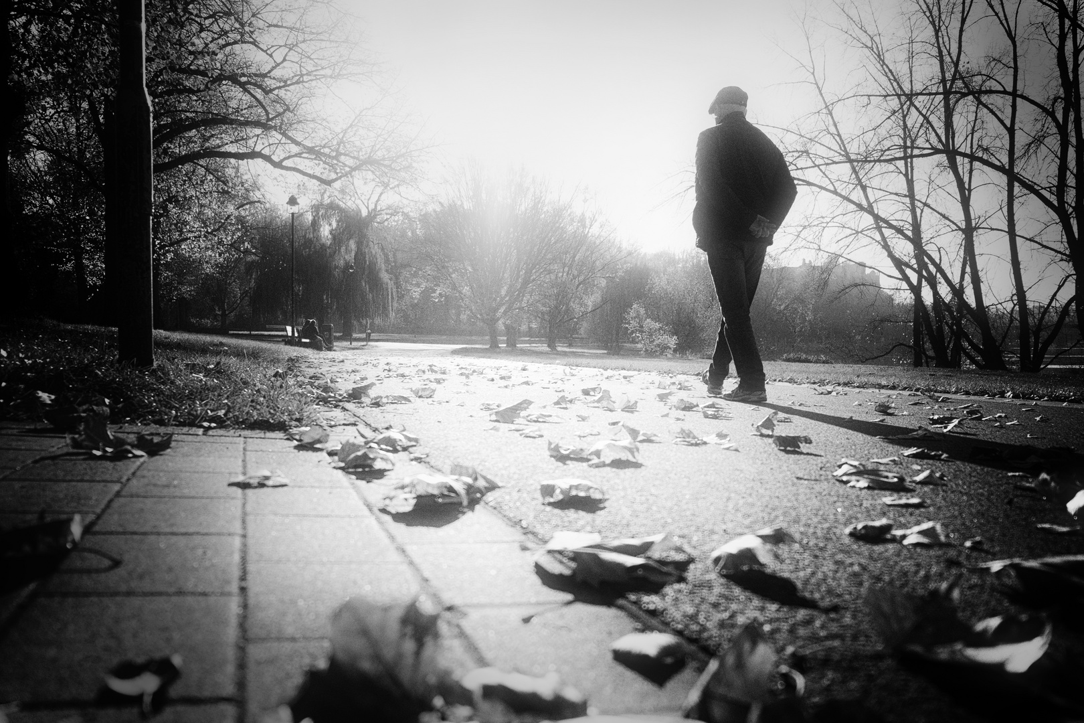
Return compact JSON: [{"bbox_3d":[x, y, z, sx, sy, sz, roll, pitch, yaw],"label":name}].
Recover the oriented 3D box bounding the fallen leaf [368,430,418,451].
[{"bbox_3d":[-0.309,0.167,1.700,0.095,0.033,0.070,2,1,-10],"label":"fallen leaf"}]

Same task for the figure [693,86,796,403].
[{"bbox_3d":[1.109,-0.668,4.580,0.560,1.750,0.500,0,1,-31],"label":"figure"}]

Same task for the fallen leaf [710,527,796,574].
[{"bbox_3d":[0.276,0.245,1.062,0.113,0.037,0.095,1,1,15],"label":"fallen leaf"}]

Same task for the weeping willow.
[{"bbox_3d":[-11.954,-5.732,50.000,5.800,8.000,5.800,0,1,-13],"label":"weeping willow"}]

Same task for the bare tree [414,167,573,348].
[{"bbox_3d":[-2.156,-4.596,36.000,6.839,8.067,6.839,0,1,0],"label":"bare tree"}]

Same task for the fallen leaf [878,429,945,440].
[{"bbox_3d":[1.208,0.238,2.658,0.219,0.021,0.120,1,1,24],"label":"fallen leaf"}]

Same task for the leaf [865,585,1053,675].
[{"bbox_3d":[0.318,0.205,0.620,0.125,0.040,0.080,2,1,27],"label":"leaf"}]

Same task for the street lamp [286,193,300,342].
[{"bbox_3d":[-8.882,-3.302,29.000,0.453,5.304,0.453,0,1,0],"label":"street lamp"}]

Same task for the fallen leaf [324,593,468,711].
[{"bbox_3d":[-0.118,0.234,0.661,0.112,0.059,0.100,0,1,-10],"label":"fallen leaf"}]

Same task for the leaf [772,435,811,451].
[{"bbox_3d":[0.610,0.198,1.980,0.092,0.032,0.060,2,1,17],"label":"leaf"}]

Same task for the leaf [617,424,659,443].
[{"bbox_3d":[0.286,0.211,2.416,0.126,0.046,0.090,1,1,7],"label":"leaf"}]

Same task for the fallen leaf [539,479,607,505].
[{"bbox_3d":[0.044,0.188,1.170,0.092,0.028,0.065,2,1,2],"label":"fallen leaf"}]

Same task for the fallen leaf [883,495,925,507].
[{"bbox_3d":[0.667,0.256,1.498,0.078,0.012,0.055,1,1,24],"label":"fallen leaf"}]

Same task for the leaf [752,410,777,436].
[{"bbox_3d":[0.664,0.184,2.420,0.072,0.065,0.050,2,1,15],"label":"leaf"}]

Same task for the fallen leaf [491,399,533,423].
[{"bbox_3d":[-0.107,0.176,2.916,0.152,0.078,0.090,0,1,-2],"label":"fallen leaf"}]

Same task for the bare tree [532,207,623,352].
[{"bbox_3d":[1.496,-3.302,33.000,3.668,5.709,4.035,0,1,0],"label":"bare tree"}]

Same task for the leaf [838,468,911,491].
[{"bbox_3d":[0.694,0.244,1.698,0.149,0.028,0.110,1,1,22],"label":"leaf"}]

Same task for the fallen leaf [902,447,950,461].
[{"bbox_3d":[0.921,0.222,1.950,0.110,0.025,0.070,2,1,25],"label":"fallen leaf"}]

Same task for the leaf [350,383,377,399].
[{"bbox_3d":[-0.716,0.115,3.250,0.105,0.055,0.075,2,1,-12],"label":"leaf"}]

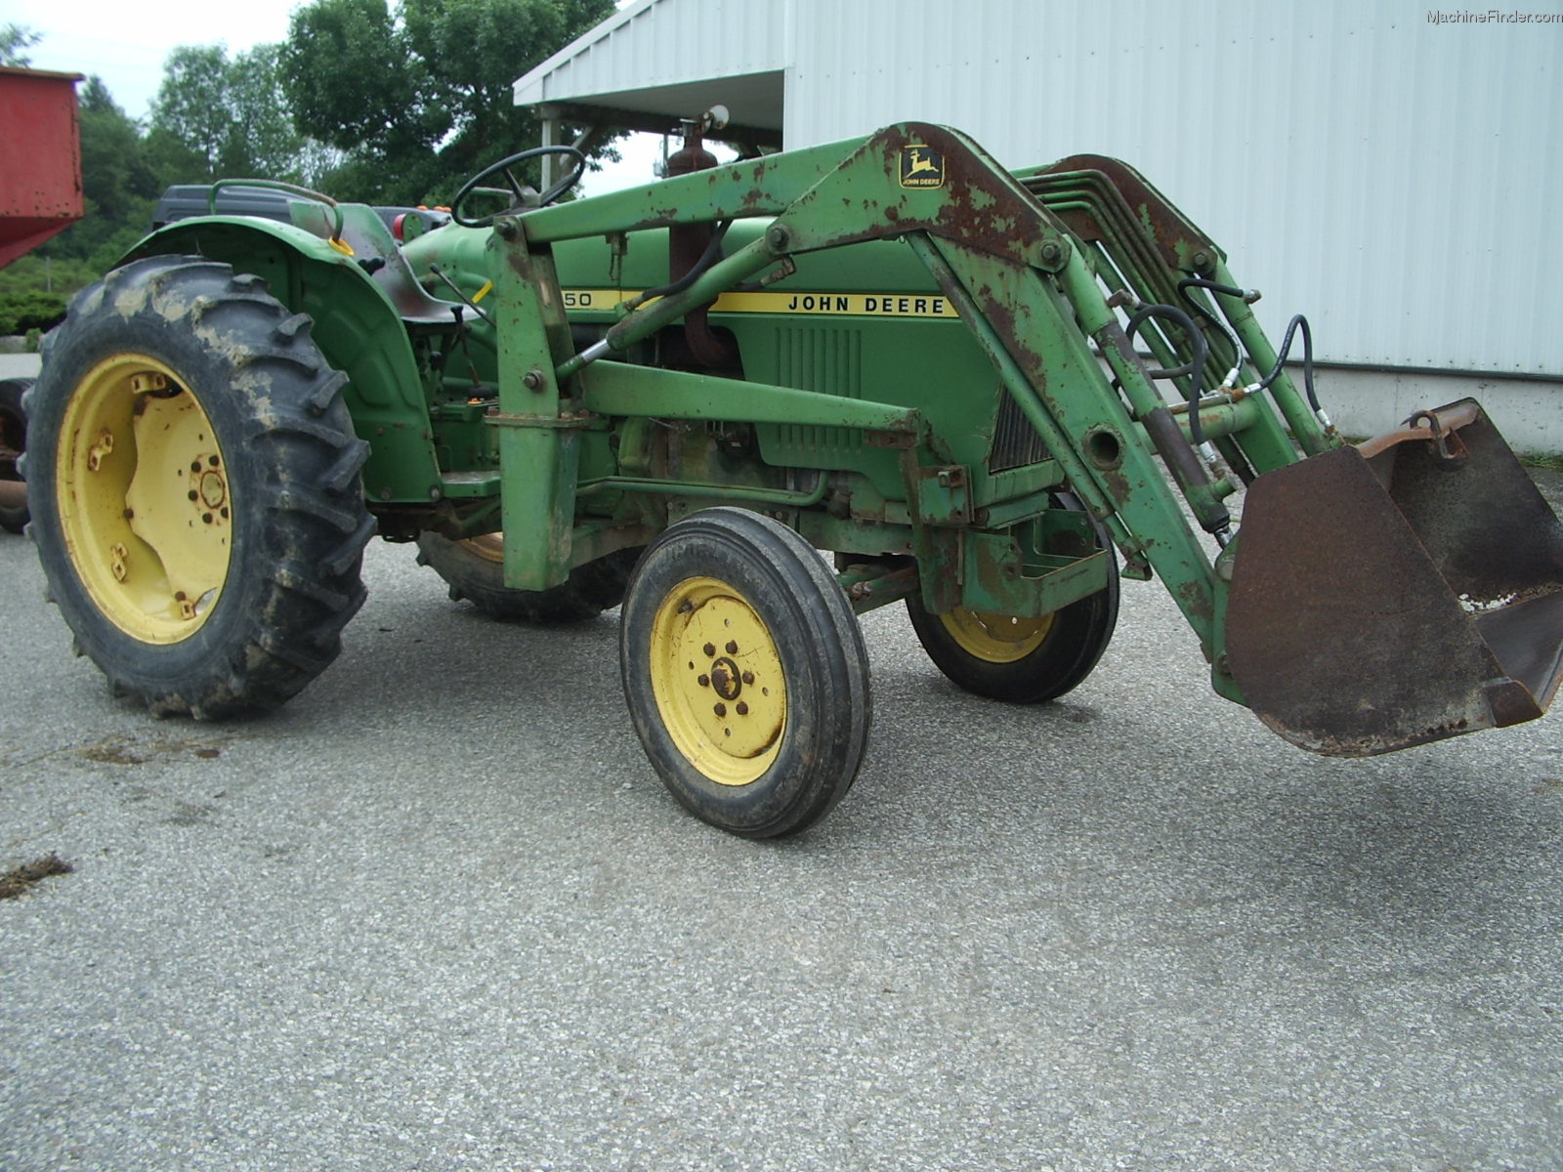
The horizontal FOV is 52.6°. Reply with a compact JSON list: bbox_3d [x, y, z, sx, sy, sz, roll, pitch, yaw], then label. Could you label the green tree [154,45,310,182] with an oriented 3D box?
[{"bbox_3d":[-13.986,-10.184,40.000,4.600,7.000,4.600,0,10,0],"label":"green tree"}]

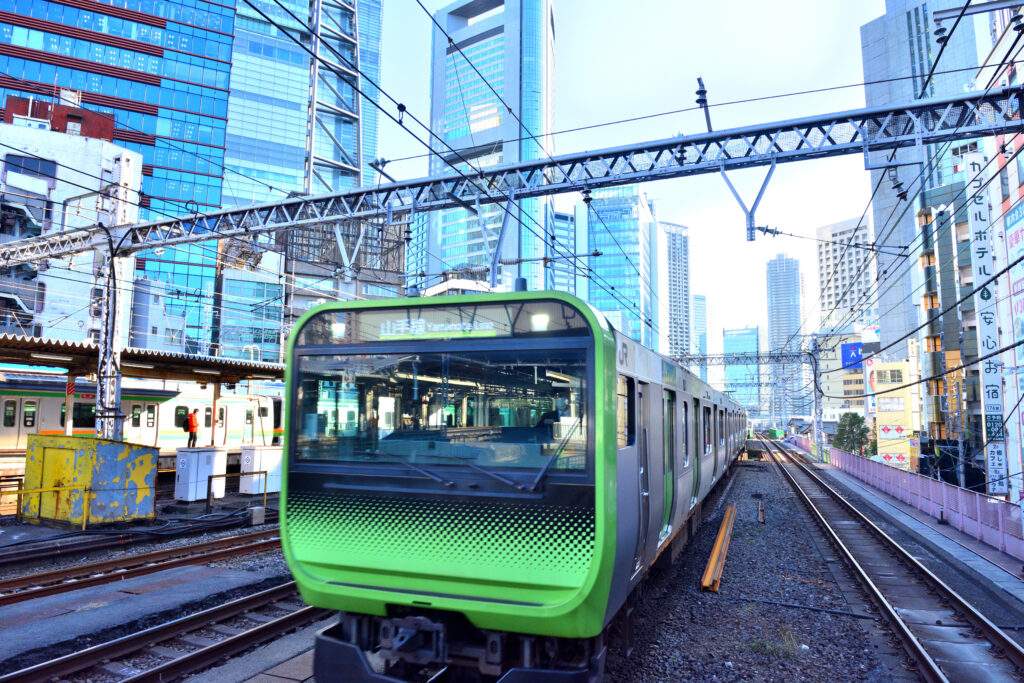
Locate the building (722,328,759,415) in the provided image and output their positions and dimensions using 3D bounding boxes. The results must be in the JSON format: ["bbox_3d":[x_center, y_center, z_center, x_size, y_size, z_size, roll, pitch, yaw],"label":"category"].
[{"bbox_3d":[270.253,38.719,799.035,39.000,110.271,35.000,-2,-7,24],"label":"building"}]

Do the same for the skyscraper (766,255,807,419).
[{"bbox_3d":[309.585,-3.226,769.905,34.500,190.000,34.500,-2,-6,18],"label":"skyscraper"}]

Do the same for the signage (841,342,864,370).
[{"bbox_3d":[107.547,4.566,215.000,7.000,7.700,0.600,-2,-7,25],"label":"signage"}]

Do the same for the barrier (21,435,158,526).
[{"bbox_3d":[-11.040,3.522,17.952,2.827,2.170,1.724,-3,-7,27],"label":"barrier"}]

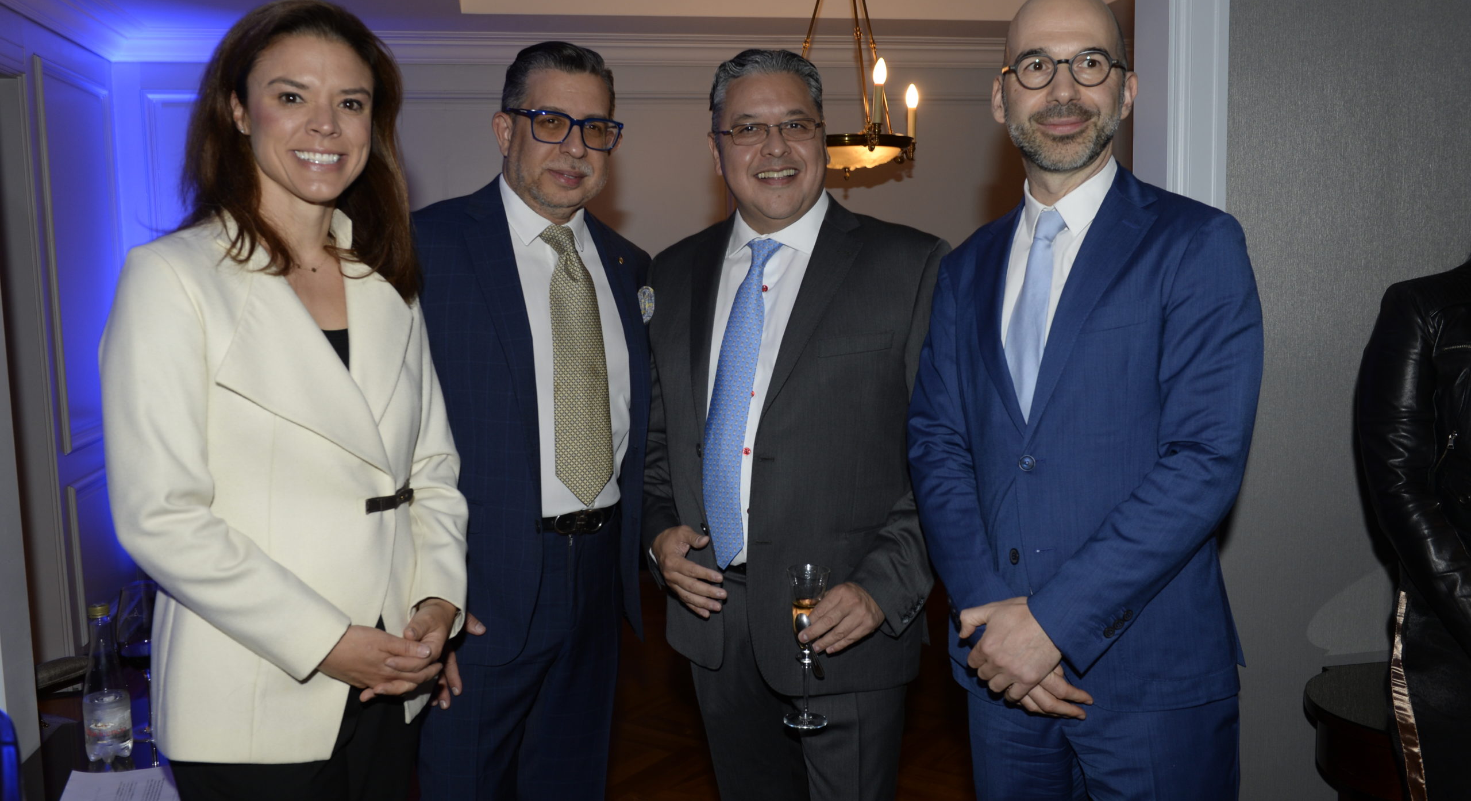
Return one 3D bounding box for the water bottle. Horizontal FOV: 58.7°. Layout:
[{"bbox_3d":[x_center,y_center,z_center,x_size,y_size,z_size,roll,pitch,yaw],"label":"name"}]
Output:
[{"bbox_3d":[-0.895,0.399,1.853,0.068,0.223,0.068,-4,7,-26],"label":"water bottle"}]

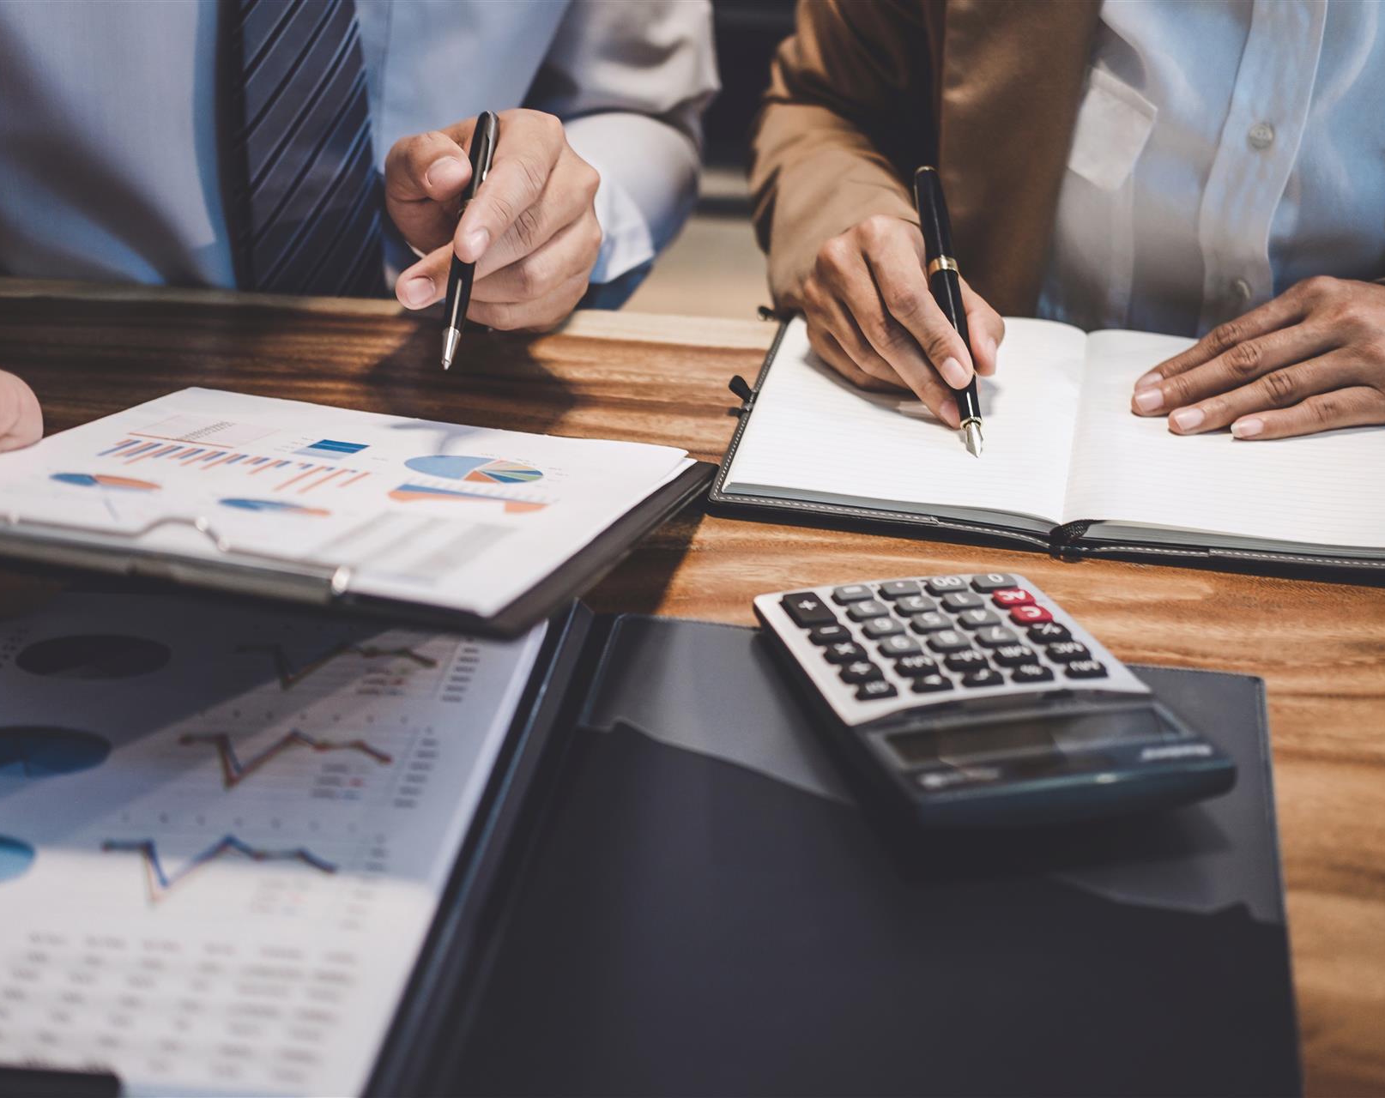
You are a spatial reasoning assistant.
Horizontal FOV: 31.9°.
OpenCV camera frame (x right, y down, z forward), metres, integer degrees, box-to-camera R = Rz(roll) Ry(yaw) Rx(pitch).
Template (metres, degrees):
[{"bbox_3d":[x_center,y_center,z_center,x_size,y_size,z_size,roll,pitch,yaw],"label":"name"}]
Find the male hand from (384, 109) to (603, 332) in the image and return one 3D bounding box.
[{"bbox_3d":[-0.086,-0.149,1.090,0.093,0.090,0.122,13,30,22],"label":"male hand"}]

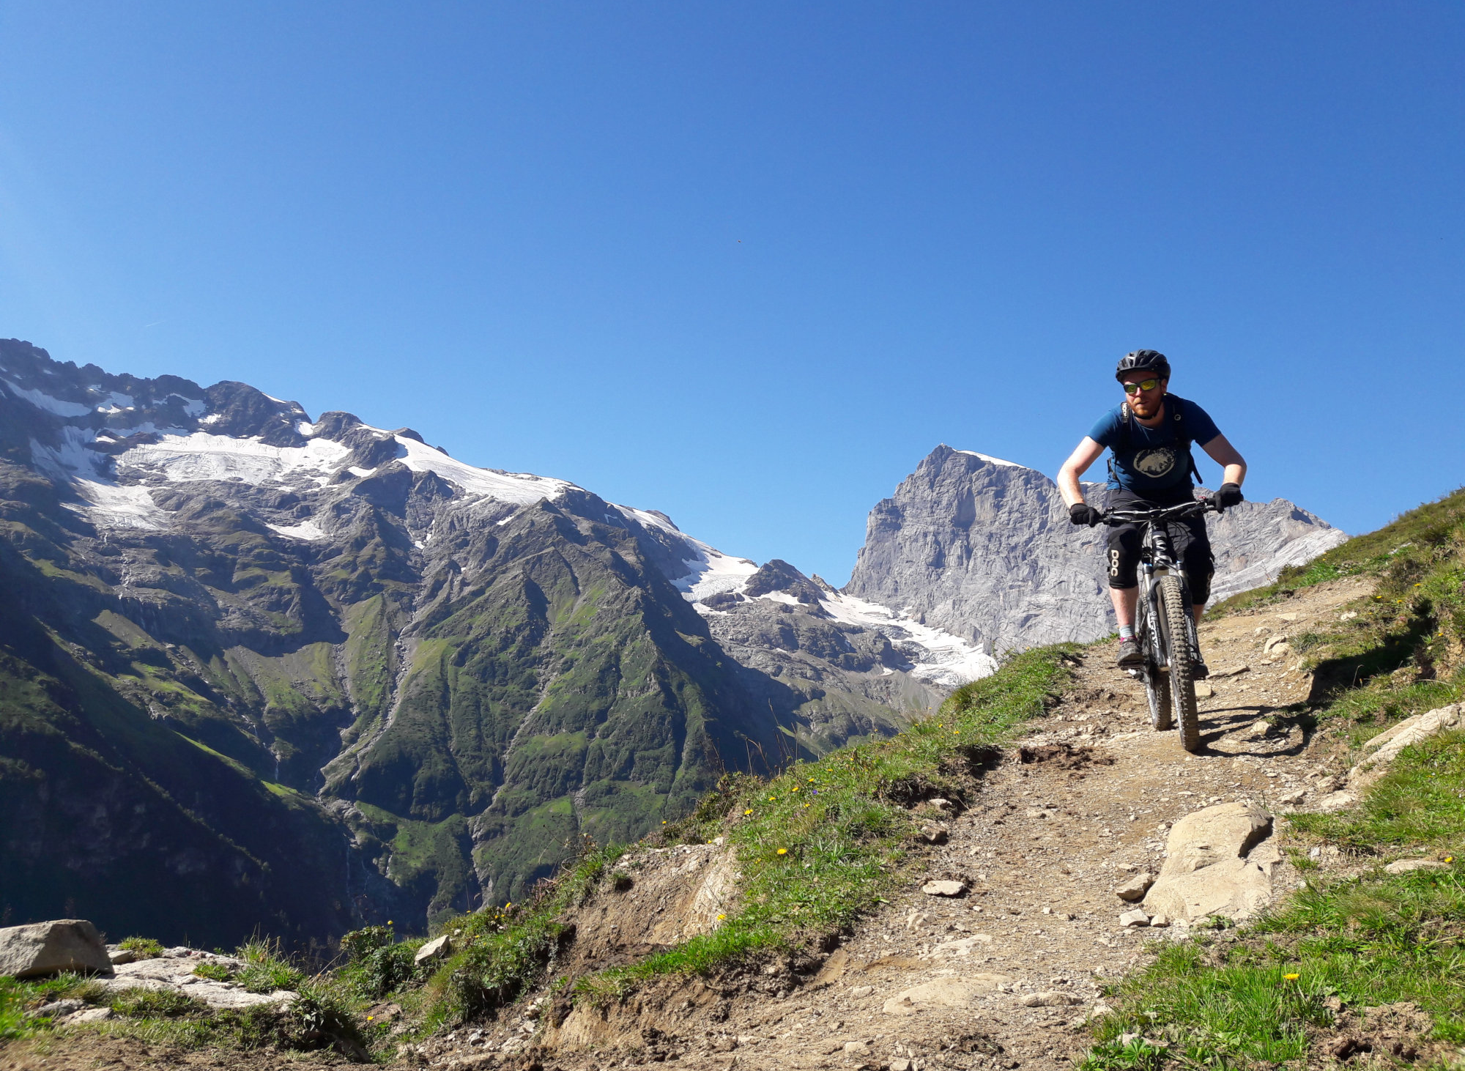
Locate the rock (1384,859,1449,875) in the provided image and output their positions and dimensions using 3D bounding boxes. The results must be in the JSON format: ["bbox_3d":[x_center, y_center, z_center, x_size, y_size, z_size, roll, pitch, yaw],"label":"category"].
[{"bbox_3d":[1.787,0.867,3.100,0.155,0.035,0.100,-3,-9,18],"label":"rock"}]

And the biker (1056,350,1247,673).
[{"bbox_3d":[1.903,-0.064,5.408,0.799,1.411,0.905,-2,-9,14],"label":"biker"}]

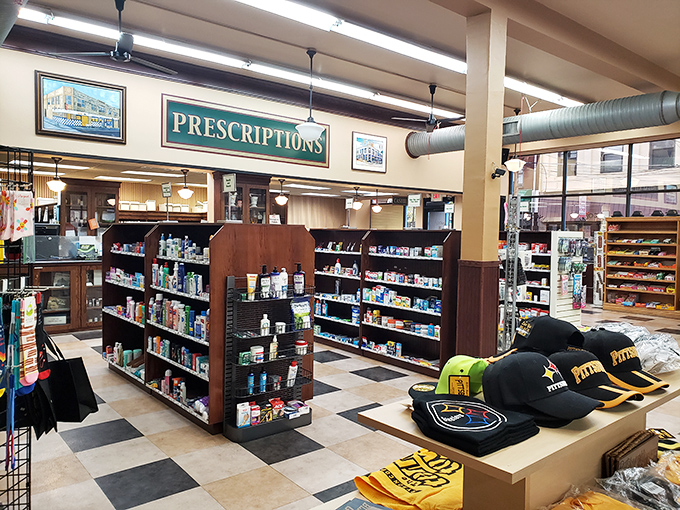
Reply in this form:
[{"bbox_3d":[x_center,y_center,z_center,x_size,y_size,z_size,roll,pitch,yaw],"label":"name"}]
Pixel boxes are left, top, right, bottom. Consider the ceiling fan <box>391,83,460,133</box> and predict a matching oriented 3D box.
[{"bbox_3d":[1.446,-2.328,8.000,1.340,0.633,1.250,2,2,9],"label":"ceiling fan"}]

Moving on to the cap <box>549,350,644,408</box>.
[{"bbox_3d":[0.680,0.332,1.410,0.265,0.130,0.180,3,3,36],"label":"cap"}]

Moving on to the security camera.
[{"bbox_3d":[1.593,-0.825,5.138,0.150,0.100,0.080,2,2,25],"label":"security camera"}]

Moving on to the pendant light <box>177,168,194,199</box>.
[{"bbox_3d":[-2.486,-1.139,8.250,0.265,0.485,0.265,-1,3,-40],"label":"pendant light"}]

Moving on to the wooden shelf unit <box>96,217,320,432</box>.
[{"bbox_3d":[-1.377,0.484,4.836,0.924,1.518,2.447,-1,3,-41],"label":"wooden shelf unit"}]

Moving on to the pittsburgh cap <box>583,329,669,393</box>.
[{"bbox_3d":[0.911,0.337,1.662,0.265,0.150,0.175,3,3,39],"label":"pittsburgh cap"}]

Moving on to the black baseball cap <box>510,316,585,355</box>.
[{"bbox_3d":[0.636,0.256,1.643,0.175,0.125,0.250,-1,3,-40],"label":"black baseball cap"}]

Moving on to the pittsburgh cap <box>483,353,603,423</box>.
[{"bbox_3d":[0.474,0.294,1.212,0.265,0.130,0.180,3,3,34],"label":"pittsburgh cap"}]

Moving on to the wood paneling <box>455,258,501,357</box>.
[{"bbox_3d":[1.453,0.666,5.394,0.310,1.220,0.310,-1,3,-40],"label":"wood paneling"}]

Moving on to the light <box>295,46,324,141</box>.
[{"bbox_3d":[-0.376,-2.035,6.542,0.385,1.178,0.385,1,2,0],"label":"light"}]

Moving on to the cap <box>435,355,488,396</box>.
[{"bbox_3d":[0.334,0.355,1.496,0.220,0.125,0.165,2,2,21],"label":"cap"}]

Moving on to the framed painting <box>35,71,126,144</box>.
[{"bbox_3d":[-3.312,-1.879,6.603,1.074,0.781,0.050,-1,3,-40],"label":"framed painting"}]

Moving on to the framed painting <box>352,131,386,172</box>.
[{"bbox_3d":[0.597,-1.969,9.901,0.913,0.721,0.035,-1,3,-40],"label":"framed painting"}]

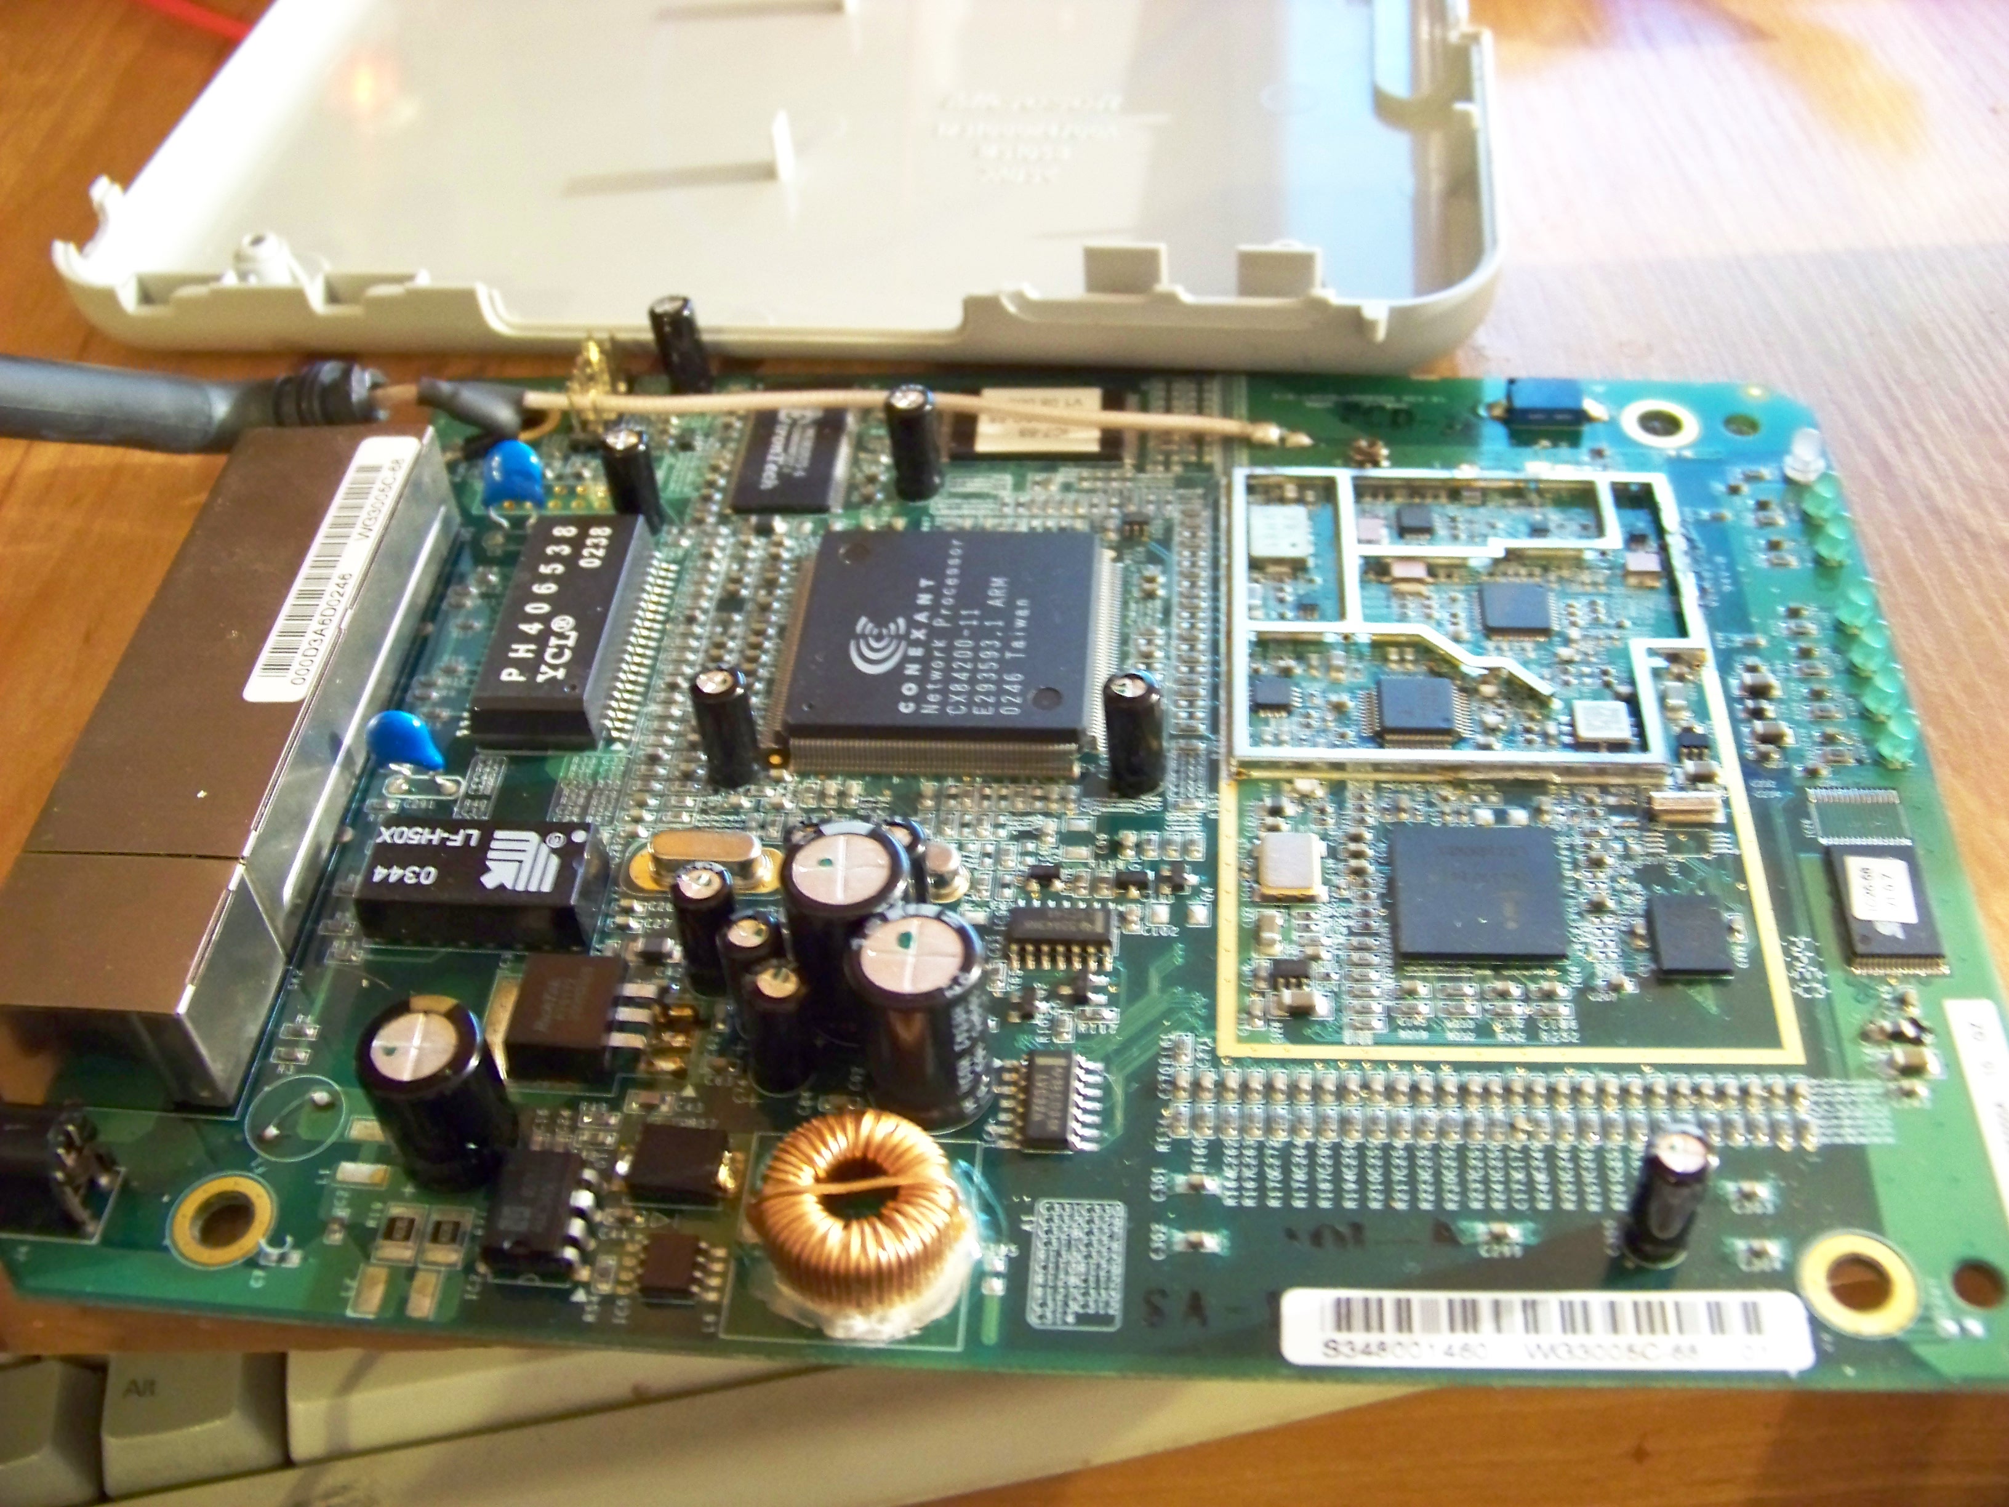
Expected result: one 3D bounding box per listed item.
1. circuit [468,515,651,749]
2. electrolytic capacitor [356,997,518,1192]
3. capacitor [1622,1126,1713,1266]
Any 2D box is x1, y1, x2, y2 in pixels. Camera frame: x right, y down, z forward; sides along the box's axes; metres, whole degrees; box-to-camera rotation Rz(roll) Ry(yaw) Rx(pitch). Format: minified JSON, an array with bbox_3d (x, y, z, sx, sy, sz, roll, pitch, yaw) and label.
[{"bbox_3d":[-0.042,-0.012,0.202,0.011,0.005,0.027,0,46,6],"label":"circuit"},{"bbox_3d":[-0.044,0.027,0.164,0.010,0.013,0.010,2,48,4],"label":"electrolytic capacitor"},{"bbox_3d":[0.048,0.032,0.153,0.005,0.011,0.005,-1,46,8],"label":"capacitor"}]

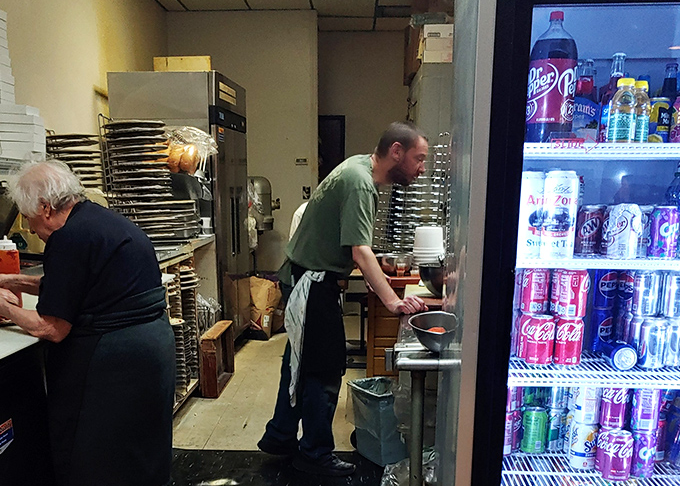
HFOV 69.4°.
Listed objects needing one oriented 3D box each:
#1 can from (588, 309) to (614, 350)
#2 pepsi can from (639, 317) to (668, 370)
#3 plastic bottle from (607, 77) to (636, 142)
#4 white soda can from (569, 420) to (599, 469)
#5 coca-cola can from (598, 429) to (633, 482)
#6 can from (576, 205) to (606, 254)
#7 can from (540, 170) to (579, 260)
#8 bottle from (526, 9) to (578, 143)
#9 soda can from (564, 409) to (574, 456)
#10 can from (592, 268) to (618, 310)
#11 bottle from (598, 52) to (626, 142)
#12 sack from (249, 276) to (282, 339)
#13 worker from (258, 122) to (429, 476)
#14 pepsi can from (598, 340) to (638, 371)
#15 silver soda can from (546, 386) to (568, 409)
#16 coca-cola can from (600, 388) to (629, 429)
[{"bbox_3d":[0.725,0.234,1.343,0.066,0.122,0.066,0,10,0],"label":"can"},{"bbox_3d":[0.826,0.260,1.292,0.066,0.122,0.066,0,11,2],"label":"pepsi can"},{"bbox_3d":[0.685,-0.313,1.183,0.057,0.153,0.057,1,9,3],"label":"plastic bottle"},{"bbox_3d":[0.693,0.570,1.392,0.066,0.122,0.066,1,9,3],"label":"white soda can"},{"bbox_3d":[0.760,0.579,1.340,0.066,0.122,0.066,0,9,0],"label":"coca-cola can"},{"bbox_3d":[0.622,-0.034,1.222,0.066,0.122,0.066,1,7,2],"label":"can"},{"bbox_3d":[0.522,-0.064,1.165,0.073,0.196,0.073,1,7,2],"label":"can"},{"bbox_3d":[0.515,-0.392,1.192,0.110,0.313,0.110,0,11,2],"label":"bottle"},{"bbox_3d":[0.686,0.540,1.416,0.066,0.122,0.066,0,10,0],"label":"soda can"},{"bbox_3d":[0.749,0.124,1.364,0.066,0.122,0.066,1,9,3],"label":"can"},{"bbox_3d":[0.677,-0.344,1.209,0.064,0.235,0.064,0,10,0],"label":"bottle"},{"bbox_3d":[-0.623,0.530,4.147,0.290,0.507,0.240,0,11,2],"label":"sack"},{"bbox_3d":[-0.003,0.287,2.293,0.800,1.660,0.520,-1,11,-5],"label":"worker"},{"bbox_3d":[0.736,0.285,1.295,0.066,0.066,0.122,2,8,15],"label":"pepsi can"},{"bbox_3d":[0.648,0.417,1.425,0.066,0.122,0.066,0,10,0],"label":"silver soda can"},{"bbox_3d":[0.742,0.432,1.330,0.066,0.122,0.066,1,7,2],"label":"coca-cola can"}]

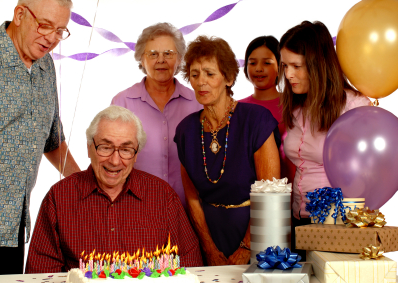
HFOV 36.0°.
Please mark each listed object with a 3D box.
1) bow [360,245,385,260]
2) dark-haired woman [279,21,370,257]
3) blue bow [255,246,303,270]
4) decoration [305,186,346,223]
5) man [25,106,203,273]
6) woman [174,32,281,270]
[{"bbox_3d":[0.471,0.298,1.660,0.065,0.040,0.065,0,-4,0],"label":"bow"},{"bbox_3d":[0.455,0.363,2.240,0.440,1.590,0.400,-3,-5,37],"label":"dark-haired woman"},{"bbox_3d":[0.207,0.312,1.640,0.114,0.058,0.114,0,-4,0],"label":"blue bow"},{"bbox_3d":[0.397,0.201,1.920,0.126,0.120,0.105,0,-4,6],"label":"decoration"},{"bbox_3d":[-0.265,0.505,1.900,0.580,1.250,0.680,0,-4,-3],"label":"man"},{"bbox_3d":[0.102,0.384,2.270,0.420,1.560,0.350,-1,-4,20],"label":"woman"}]

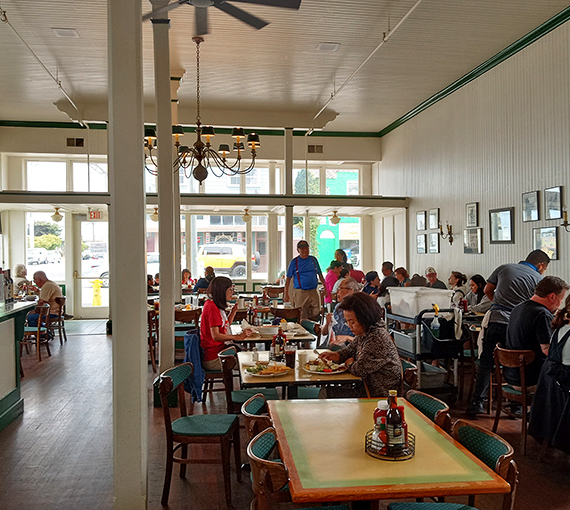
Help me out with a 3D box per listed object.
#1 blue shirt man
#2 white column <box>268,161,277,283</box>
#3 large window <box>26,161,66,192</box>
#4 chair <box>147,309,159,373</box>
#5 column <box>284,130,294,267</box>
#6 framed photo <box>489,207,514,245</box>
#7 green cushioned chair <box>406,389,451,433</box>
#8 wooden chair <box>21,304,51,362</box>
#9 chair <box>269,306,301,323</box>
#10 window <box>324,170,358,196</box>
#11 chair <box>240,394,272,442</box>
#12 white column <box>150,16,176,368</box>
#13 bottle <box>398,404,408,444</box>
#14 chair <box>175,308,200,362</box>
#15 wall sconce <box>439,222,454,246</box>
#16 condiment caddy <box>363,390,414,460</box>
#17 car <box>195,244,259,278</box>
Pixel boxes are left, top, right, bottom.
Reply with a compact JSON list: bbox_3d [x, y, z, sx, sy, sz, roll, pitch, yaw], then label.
[{"bbox_3d":[0.290,0.671,8.400,0.640,1.790,0.420,0,0,-10],"label":"blue shirt man"},{"bbox_3d":[-0.297,-0.830,13.912,0.240,3.070,0.240,0,0,-10],"label":"white column"},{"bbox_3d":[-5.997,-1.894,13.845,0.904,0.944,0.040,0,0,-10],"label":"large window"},{"bbox_3d":[-2.060,1.181,7.740,0.460,0.810,0.500,0,0,-14],"label":"chair"},{"bbox_3d":[0.083,-0.536,11.536,0.180,4.190,0.180,0,0,-10],"label":"column"},{"bbox_3d":[3.315,-0.434,8.425,0.050,0.540,0.620,0,0,-10],"label":"framed photo"},{"bbox_3d":[0.570,1.160,2.815,0.500,0.810,0.450,0,0,-7],"label":"green cushioned chair"},{"bbox_3d":[-3.920,1.196,8.550,0.500,0.810,0.460,0,0,1],"label":"wooden chair"},{"bbox_3d":[-0.015,1.143,7.614,0.440,0.840,0.490,0,0,-7],"label":"chair"},{"bbox_3d":[1.500,-1.835,14.254,0.920,0.800,0.100,0,0,-10],"label":"window"},{"bbox_3d":[0.038,1.147,2.683,0.490,0.840,0.440,0,0,-8],"label":"chair"},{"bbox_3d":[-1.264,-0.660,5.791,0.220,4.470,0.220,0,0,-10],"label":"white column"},{"bbox_3d":[0.496,0.723,2.330,0.052,0.168,0.052,0,0,-10],"label":"bottle"},{"bbox_3d":[-1.410,1.175,7.760,0.460,0.810,0.500,0,0,-10],"label":"chair"},{"bbox_3d":[2.923,-0.393,9.927,0.180,0.450,0.380,0,0,-10],"label":"wall sconce"},{"bbox_3d":[0.439,0.686,2.283,0.205,0.260,0.205,0,0,-10],"label":"condiment caddy"},{"bbox_3d":[-3.580,0.431,29.200,4.600,1.810,1.900,0,0,-10],"label":"car"}]

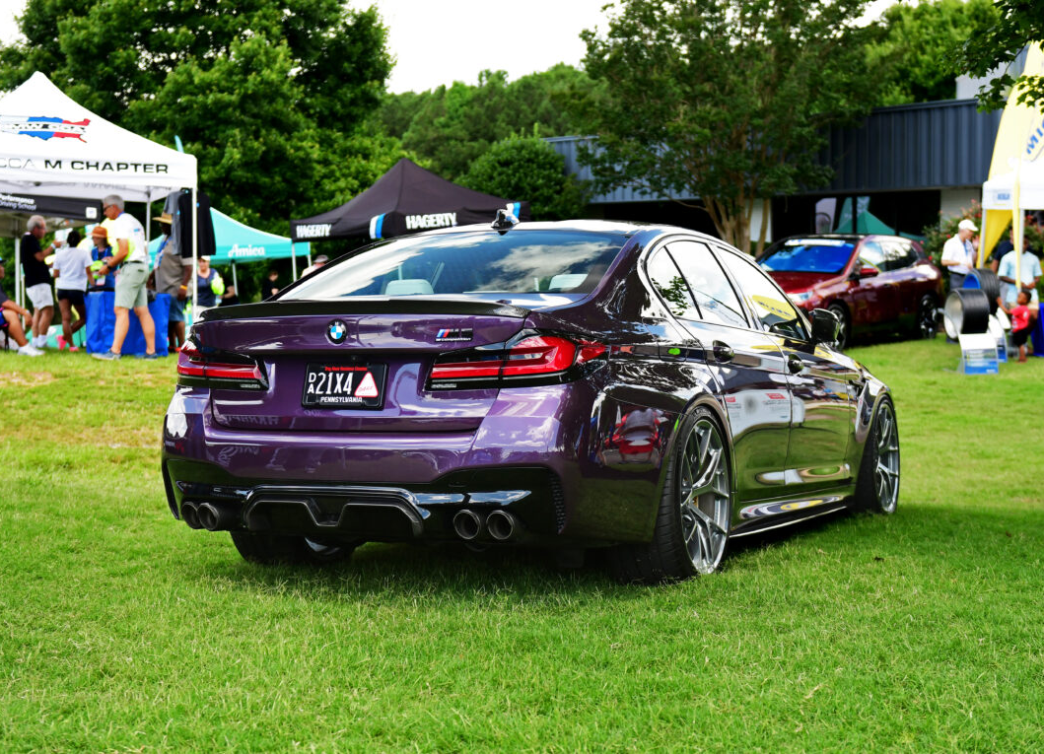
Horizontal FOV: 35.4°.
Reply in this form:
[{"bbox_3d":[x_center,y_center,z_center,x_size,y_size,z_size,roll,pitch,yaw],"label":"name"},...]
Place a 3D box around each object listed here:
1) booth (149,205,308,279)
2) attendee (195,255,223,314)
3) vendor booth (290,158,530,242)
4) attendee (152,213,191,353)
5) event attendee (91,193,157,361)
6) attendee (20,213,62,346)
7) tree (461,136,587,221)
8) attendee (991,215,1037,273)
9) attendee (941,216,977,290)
[{"bbox_3d":[-6.696,-2.114,35.000,3.050,3.250,3.050,3,4,41],"label":"booth"},{"bbox_3d":[-4.894,-1.063,25.500,0.500,1.660,0.350,0,3,6],"label":"attendee"},{"bbox_3d":[-2.108,-2.316,29.600,3.050,3.300,3.050,-3,4,-44],"label":"vendor booth"},{"bbox_3d":[-4.405,-1.188,20.500,0.500,1.740,0.600,-2,3,-29],"label":"attendee"},{"bbox_3d":[-4.451,-1.116,18.300,0.720,1.810,0.580,1,3,21],"label":"event attendee"},{"bbox_3d":[-6.055,-1.200,20.600,0.530,1.690,0.500,-1,3,-18],"label":"attendee"},{"bbox_3d":[-0.024,-3.567,39.000,3.000,4.400,3.000,0,3,0],"label":"tree"},{"bbox_3d":[6.922,-1.262,22.800,0.550,1.770,0.380,1,3,14],"label":"attendee"},{"bbox_3d":[5.989,-1.263,22.300,0.450,1.780,0.520,2,4,37],"label":"attendee"}]

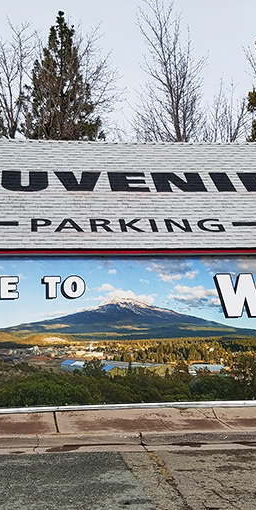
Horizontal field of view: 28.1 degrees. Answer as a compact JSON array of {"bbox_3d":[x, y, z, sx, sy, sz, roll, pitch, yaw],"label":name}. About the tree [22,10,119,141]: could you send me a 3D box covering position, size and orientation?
[{"bbox_3d":[-2.739,-4.097,21.700,4.500,12.800,4.500,-1,-3,0],"label":"tree"}]

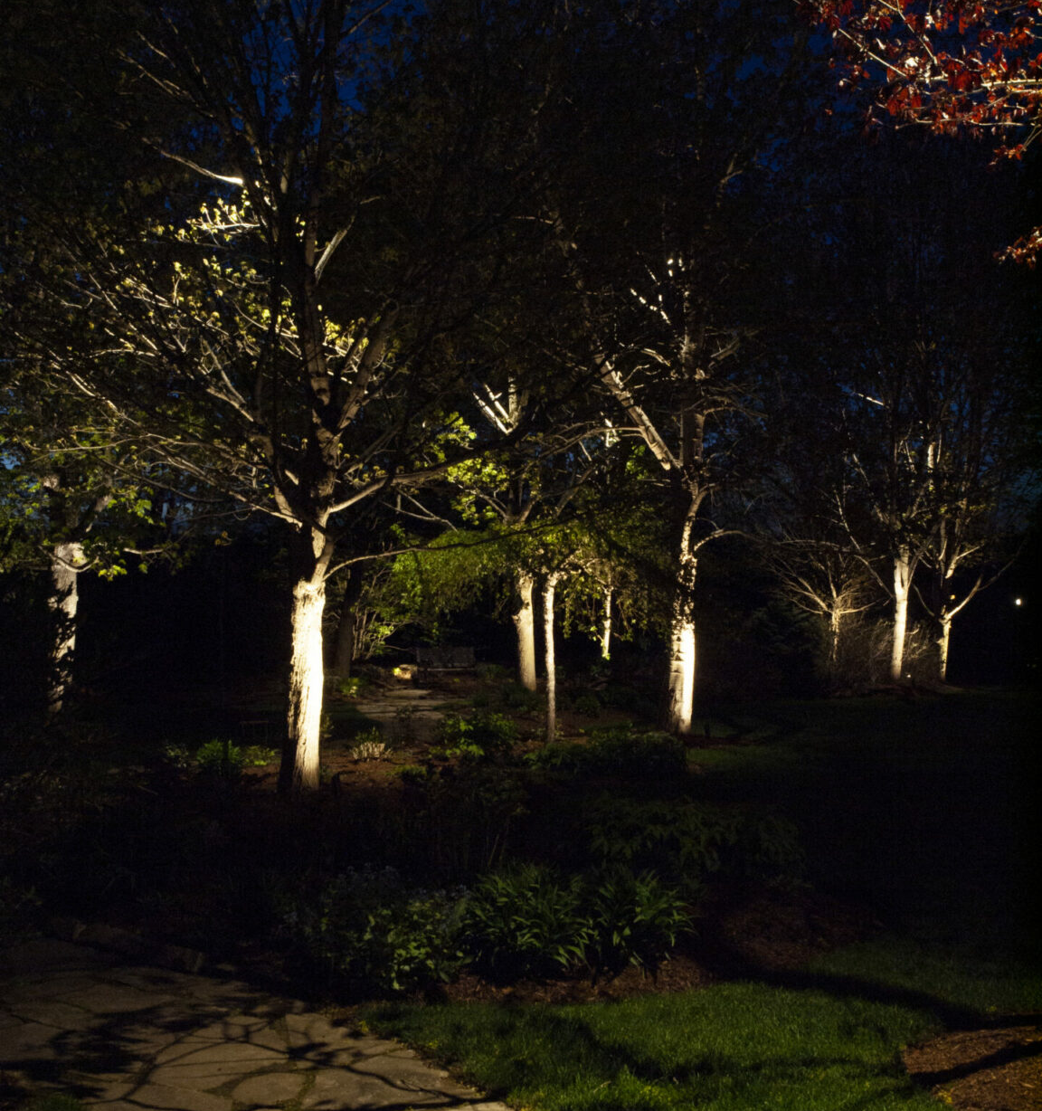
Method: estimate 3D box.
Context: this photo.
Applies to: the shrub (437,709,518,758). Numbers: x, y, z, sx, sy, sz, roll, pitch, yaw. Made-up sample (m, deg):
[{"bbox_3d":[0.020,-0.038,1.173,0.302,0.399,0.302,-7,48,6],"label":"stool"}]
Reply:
[{"bbox_3d":[-0.446,1.828,16.489,0.836,0.481,0.750,0,-2,0],"label":"shrub"}]

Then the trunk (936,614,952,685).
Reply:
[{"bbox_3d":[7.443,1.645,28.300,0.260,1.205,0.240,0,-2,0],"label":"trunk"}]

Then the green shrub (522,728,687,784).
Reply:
[{"bbox_3d":[0.770,1.775,14.600,1.460,0.450,1.100,0,-2,0],"label":"green shrub"}]

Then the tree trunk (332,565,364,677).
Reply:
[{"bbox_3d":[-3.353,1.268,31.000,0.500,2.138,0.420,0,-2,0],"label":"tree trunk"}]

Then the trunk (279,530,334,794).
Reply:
[{"bbox_3d":[-1.744,0.868,13.032,0.427,2.150,0.400,0,-2,0],"label":"trunk"}]

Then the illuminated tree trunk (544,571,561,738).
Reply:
[{"bbox_3d":[0.343,1.119,17.800,0.170,1.913,0.150,0,-2,0],"label":"illuminated tree trunk"}]

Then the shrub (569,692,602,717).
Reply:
[{"bbox_3d":[0.886,2.048,22.032,0.447,0.349,0.420,0,-2,0],"label":"shrub"}]

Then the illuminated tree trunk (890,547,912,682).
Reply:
[{"bbox_3d":[7.549,1.174,31.855,0.409,2.671,0.360,0,-2,0],"label":"illuminated tree trunk"}]

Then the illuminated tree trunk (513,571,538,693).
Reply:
[{"bbox_3d":[0.065,1.264,27.300,0.390,2.067,0.360,0,-2,0],"label":"illuminated tree trunk"}]

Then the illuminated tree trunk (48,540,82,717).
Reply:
[{"bbox_3d":[-6.262,0.999,22.053,0.448,2.430,0.450,0,-2,0],"label":"illuminated tree trunk"}]

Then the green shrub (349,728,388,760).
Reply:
[{"bbox_3d":[-1.520,1.882,16.000,0.390,0.330,0.360,0,-2,0],"label":"green shrub"}]

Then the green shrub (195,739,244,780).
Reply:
[{"bbox_3d":[-2.680,1.817,14.260,0.434,0.353,0.420,0,-2,0],"label":"green shrub"}]

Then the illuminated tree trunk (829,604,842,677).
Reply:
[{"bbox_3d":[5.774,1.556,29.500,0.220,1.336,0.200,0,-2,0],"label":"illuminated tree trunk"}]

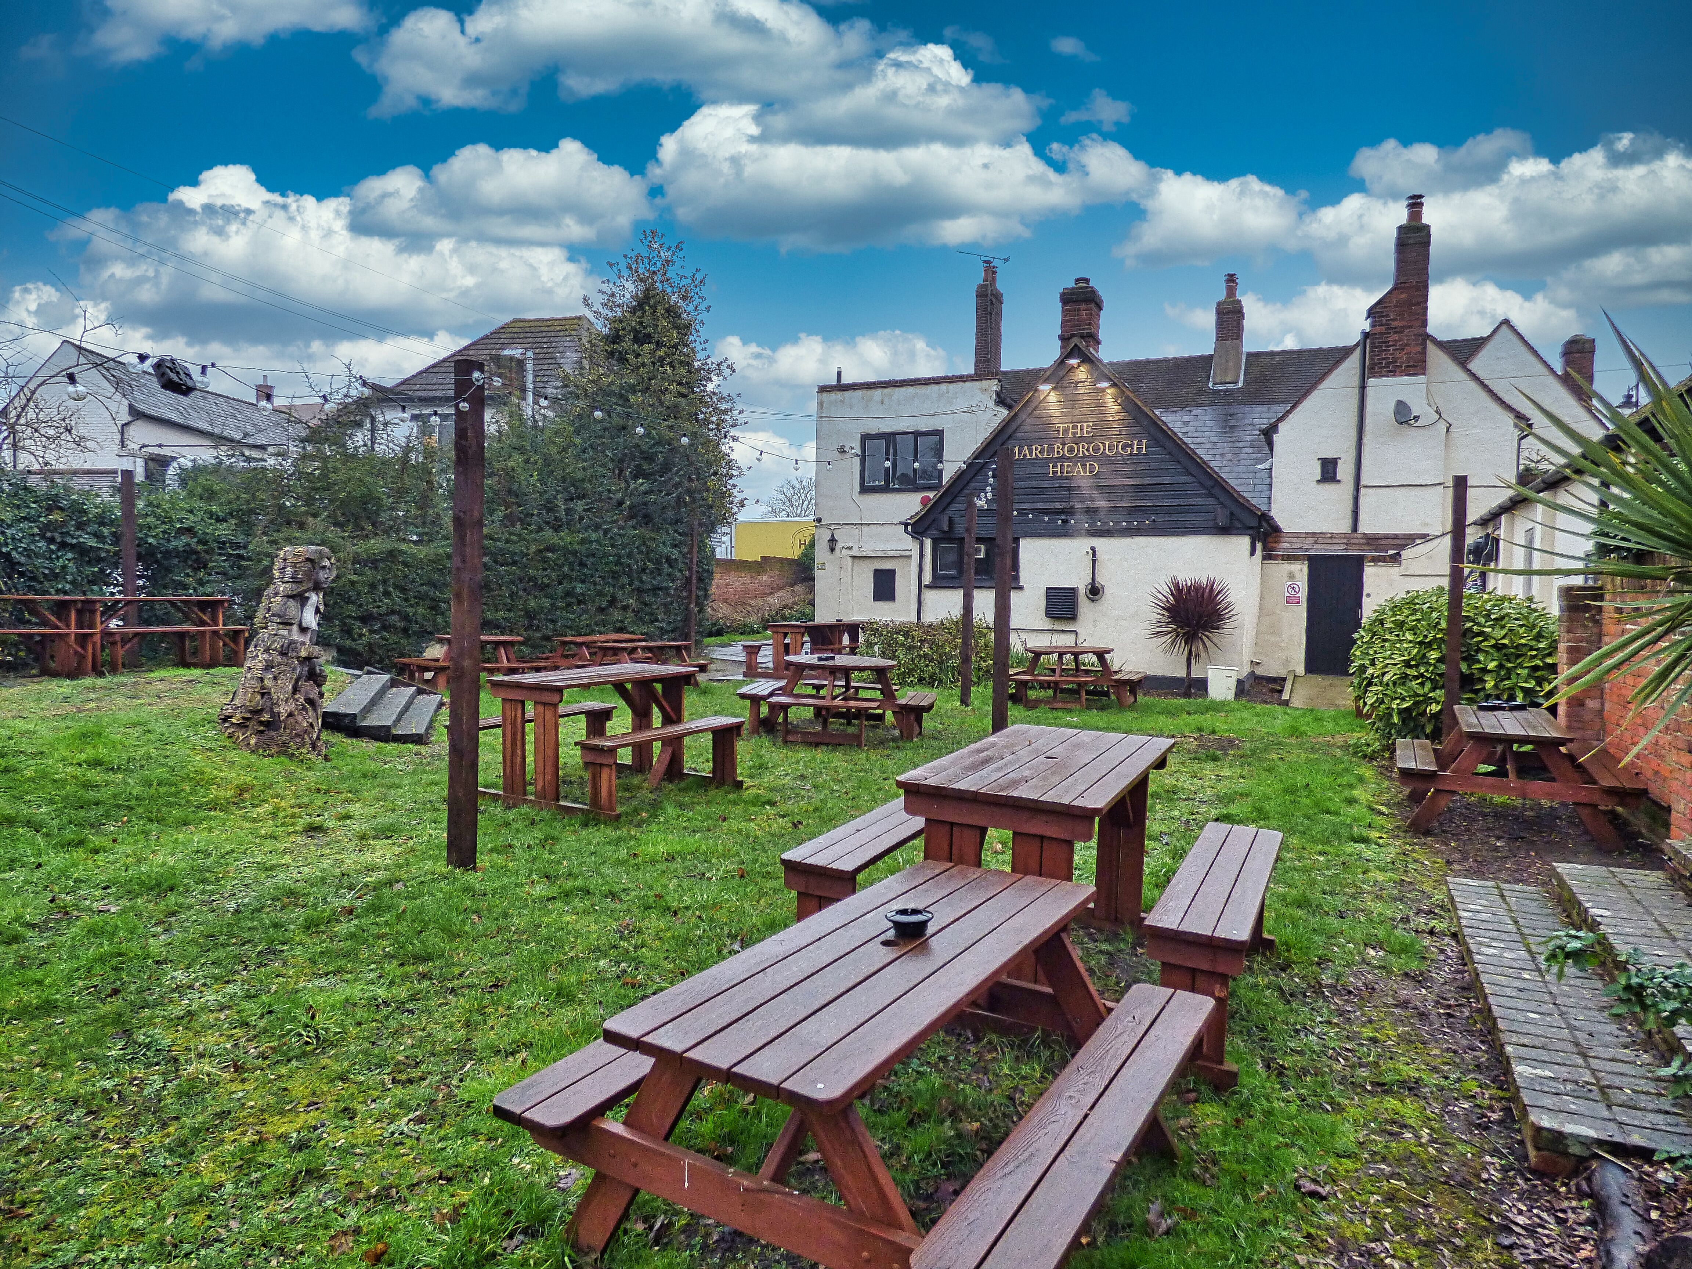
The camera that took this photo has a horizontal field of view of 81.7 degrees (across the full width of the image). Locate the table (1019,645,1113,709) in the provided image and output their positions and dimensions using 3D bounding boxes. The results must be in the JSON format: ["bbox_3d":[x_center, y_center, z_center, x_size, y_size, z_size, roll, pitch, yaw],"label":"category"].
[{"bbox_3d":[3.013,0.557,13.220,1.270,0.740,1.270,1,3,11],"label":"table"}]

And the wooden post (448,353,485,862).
[{"bbox_3d":[-1.998,-0.088,5.142,0.150,2.660,0.150,1,3,-14],"label":"wooden post"}]

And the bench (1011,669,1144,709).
[{"bbox_3d":[2.990,0.707,13.135,1.850,0.420,1.900,2,4,24],"label":"bench"}]

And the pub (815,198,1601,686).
[{"bbox_3d":[7.479,-3.823,20.553,14.700,8.800,11.500,2,3,24],"label":"pub"}]

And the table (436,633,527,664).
[{"bbox_3d":[-5.201,0.416,13.920,1.270,0.740,1.250,-1,3,-20],"label":"table"}]

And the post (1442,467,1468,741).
[{"bbox_3d":[6.019,-0.209,9.624,0.118,2.720,0.118,3,4,29],"label":"post"}]

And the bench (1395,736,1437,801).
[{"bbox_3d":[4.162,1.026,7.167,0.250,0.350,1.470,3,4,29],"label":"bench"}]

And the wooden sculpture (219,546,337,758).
[{"bbox_3d":[-4.960,0.121,8.548,0.880,1.750,0.720,1,3,11],"label":"wooden sculpture"}]

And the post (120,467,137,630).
[{"bbox_3d":[-9.199,-0.907,12.565,0.150,2.450,0.150,0,3,-17],"label":"post"}]

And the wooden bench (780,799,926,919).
[{"bbox_3d":[0.230,1.099,4.393,0.330,0.505,1.480,3,4,28],"label":"wooden bench"}]

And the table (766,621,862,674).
[{"bbox_3d":[-0.523,0.253,15.635,0.790,0.860,1.450,3,4,32],"label":"table"}]

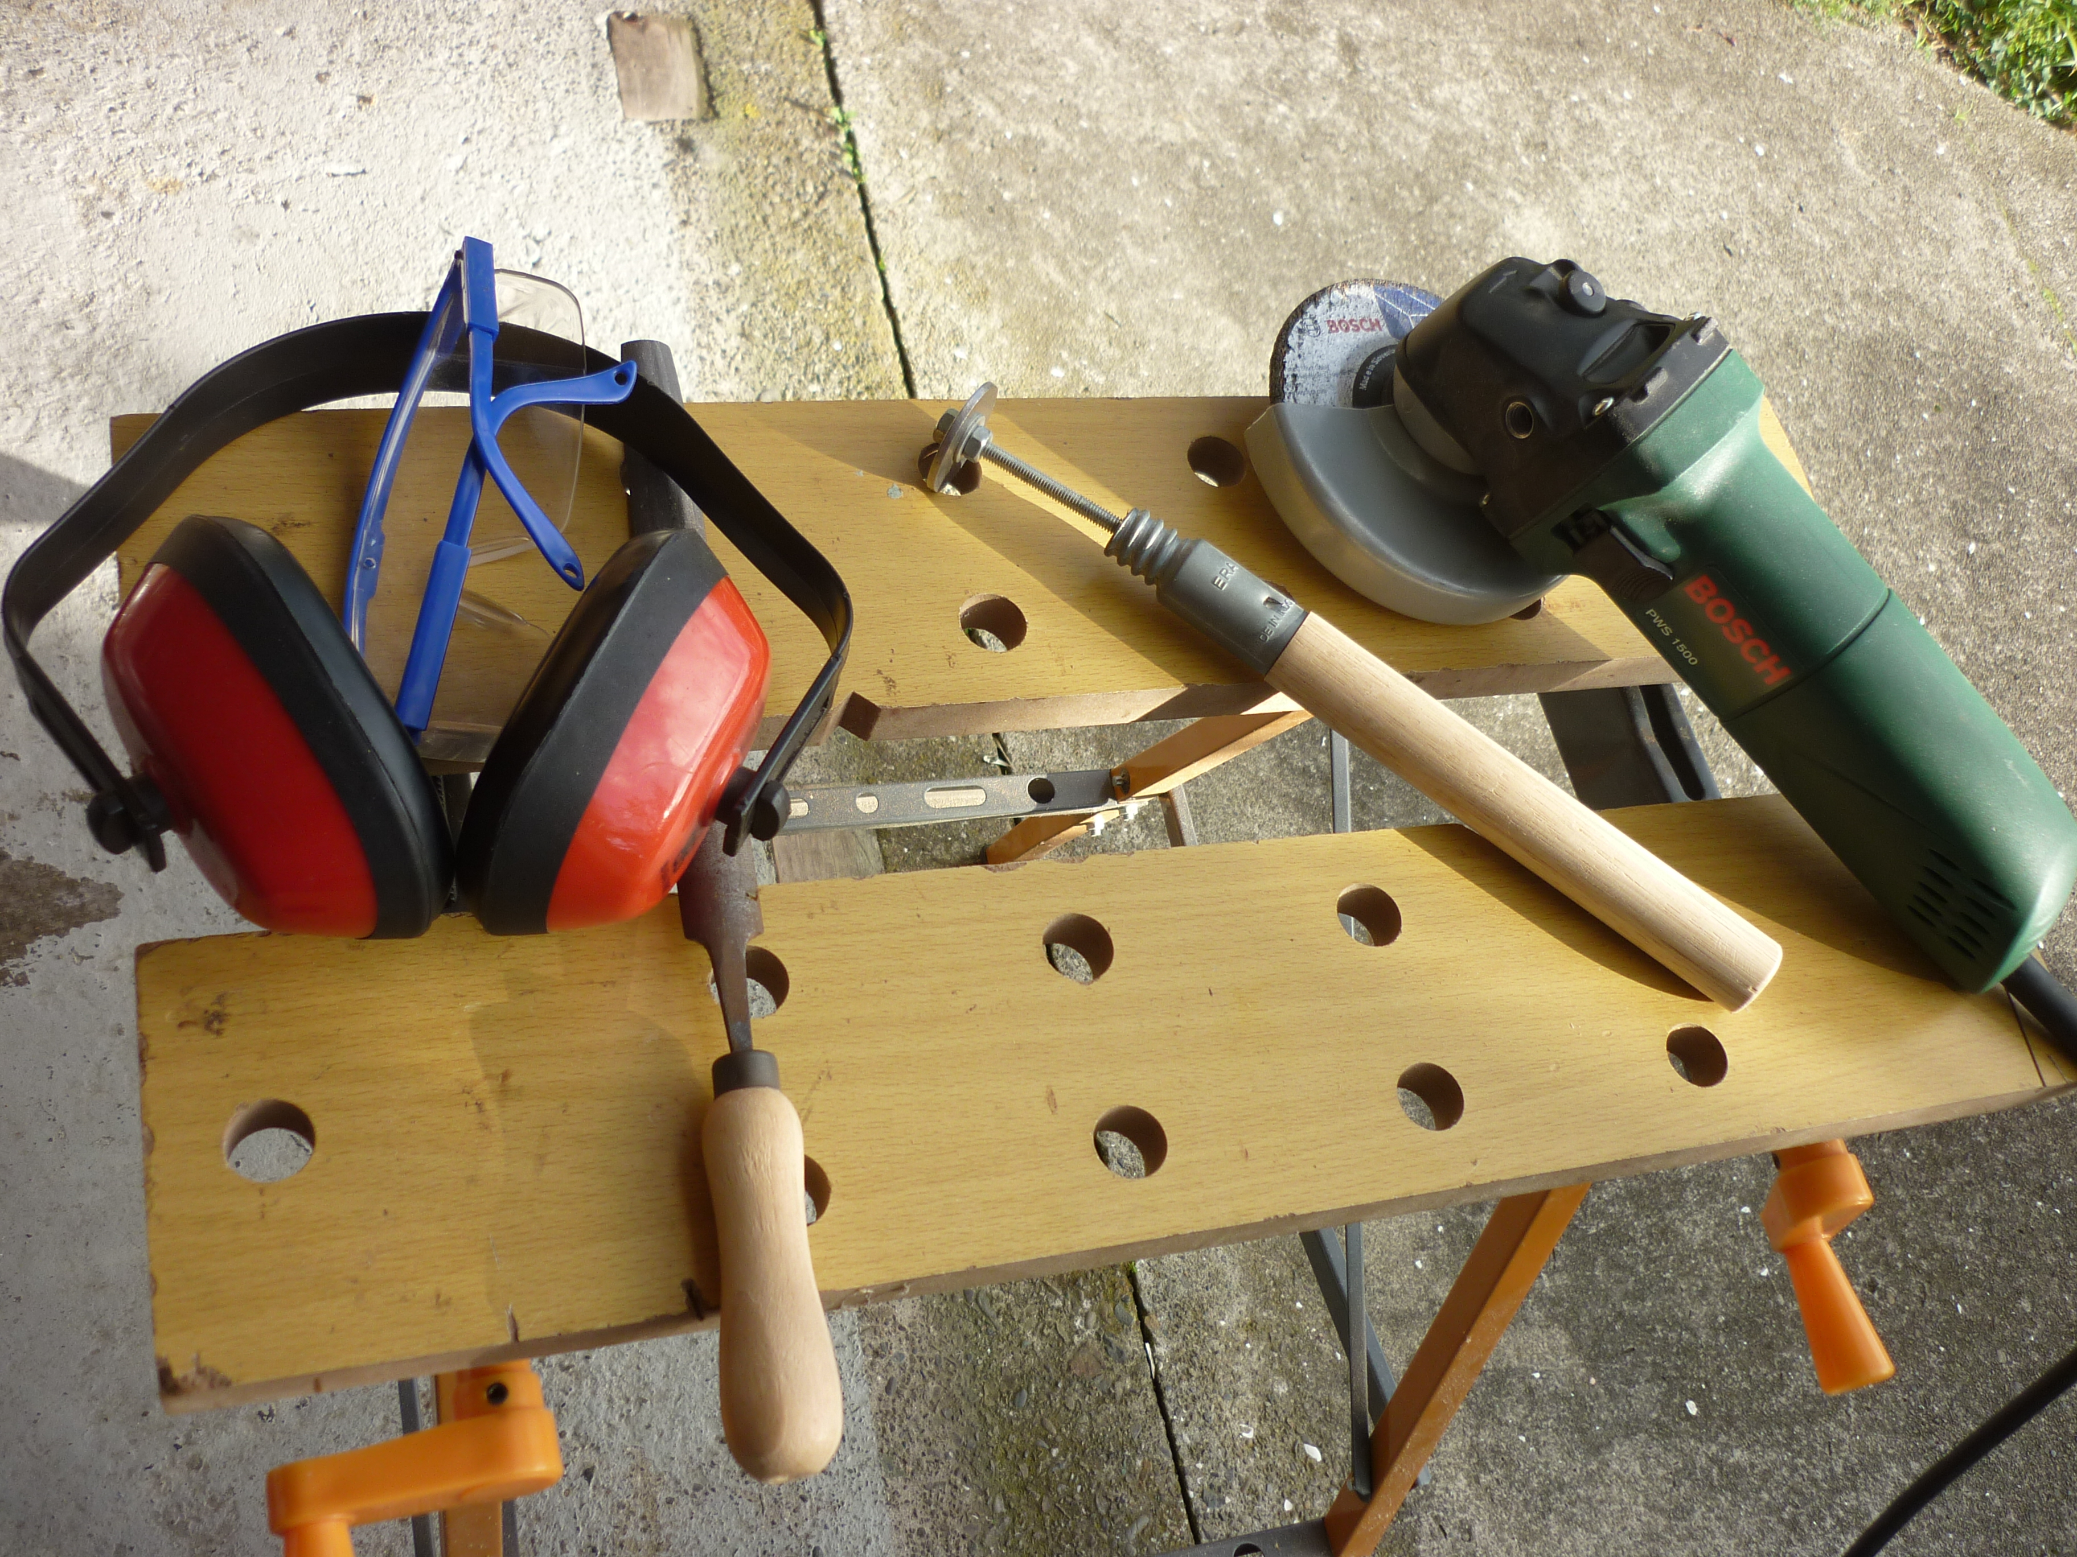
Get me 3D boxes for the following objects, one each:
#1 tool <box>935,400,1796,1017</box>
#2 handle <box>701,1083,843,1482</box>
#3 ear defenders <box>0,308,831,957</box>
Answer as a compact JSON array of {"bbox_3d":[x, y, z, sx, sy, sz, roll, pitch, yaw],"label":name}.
[{"bbox_3d":[0.091,-0.025,0.580,0.291,0.037,0.037,34,57,3],"label":"tool"},{"bbox_3d":[-0.063,0.114,0.456,0.027,0.027,0.092,1,59,-17],"label":"handle"},{"bbox_3d":[-0.145,-0.042,0.489,0.195,0.080,0.165,-2,62,-19],"label":"ear defenders"}]

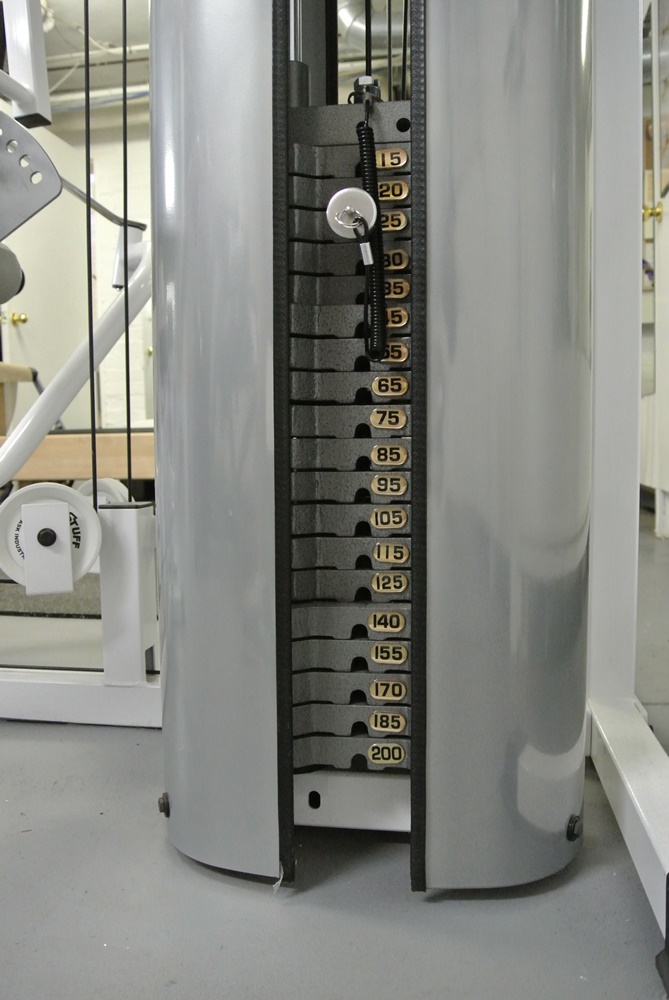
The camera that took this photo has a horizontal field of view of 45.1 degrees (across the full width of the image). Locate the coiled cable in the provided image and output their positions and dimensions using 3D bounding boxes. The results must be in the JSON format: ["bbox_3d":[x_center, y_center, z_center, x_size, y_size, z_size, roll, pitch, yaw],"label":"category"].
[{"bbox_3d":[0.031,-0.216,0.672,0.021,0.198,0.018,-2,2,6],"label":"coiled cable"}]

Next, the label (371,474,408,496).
[{"bbox_3d":[0.045,-0.012,0.658,0.030,0.017,0.003,0,4,7],"label":"label"}]

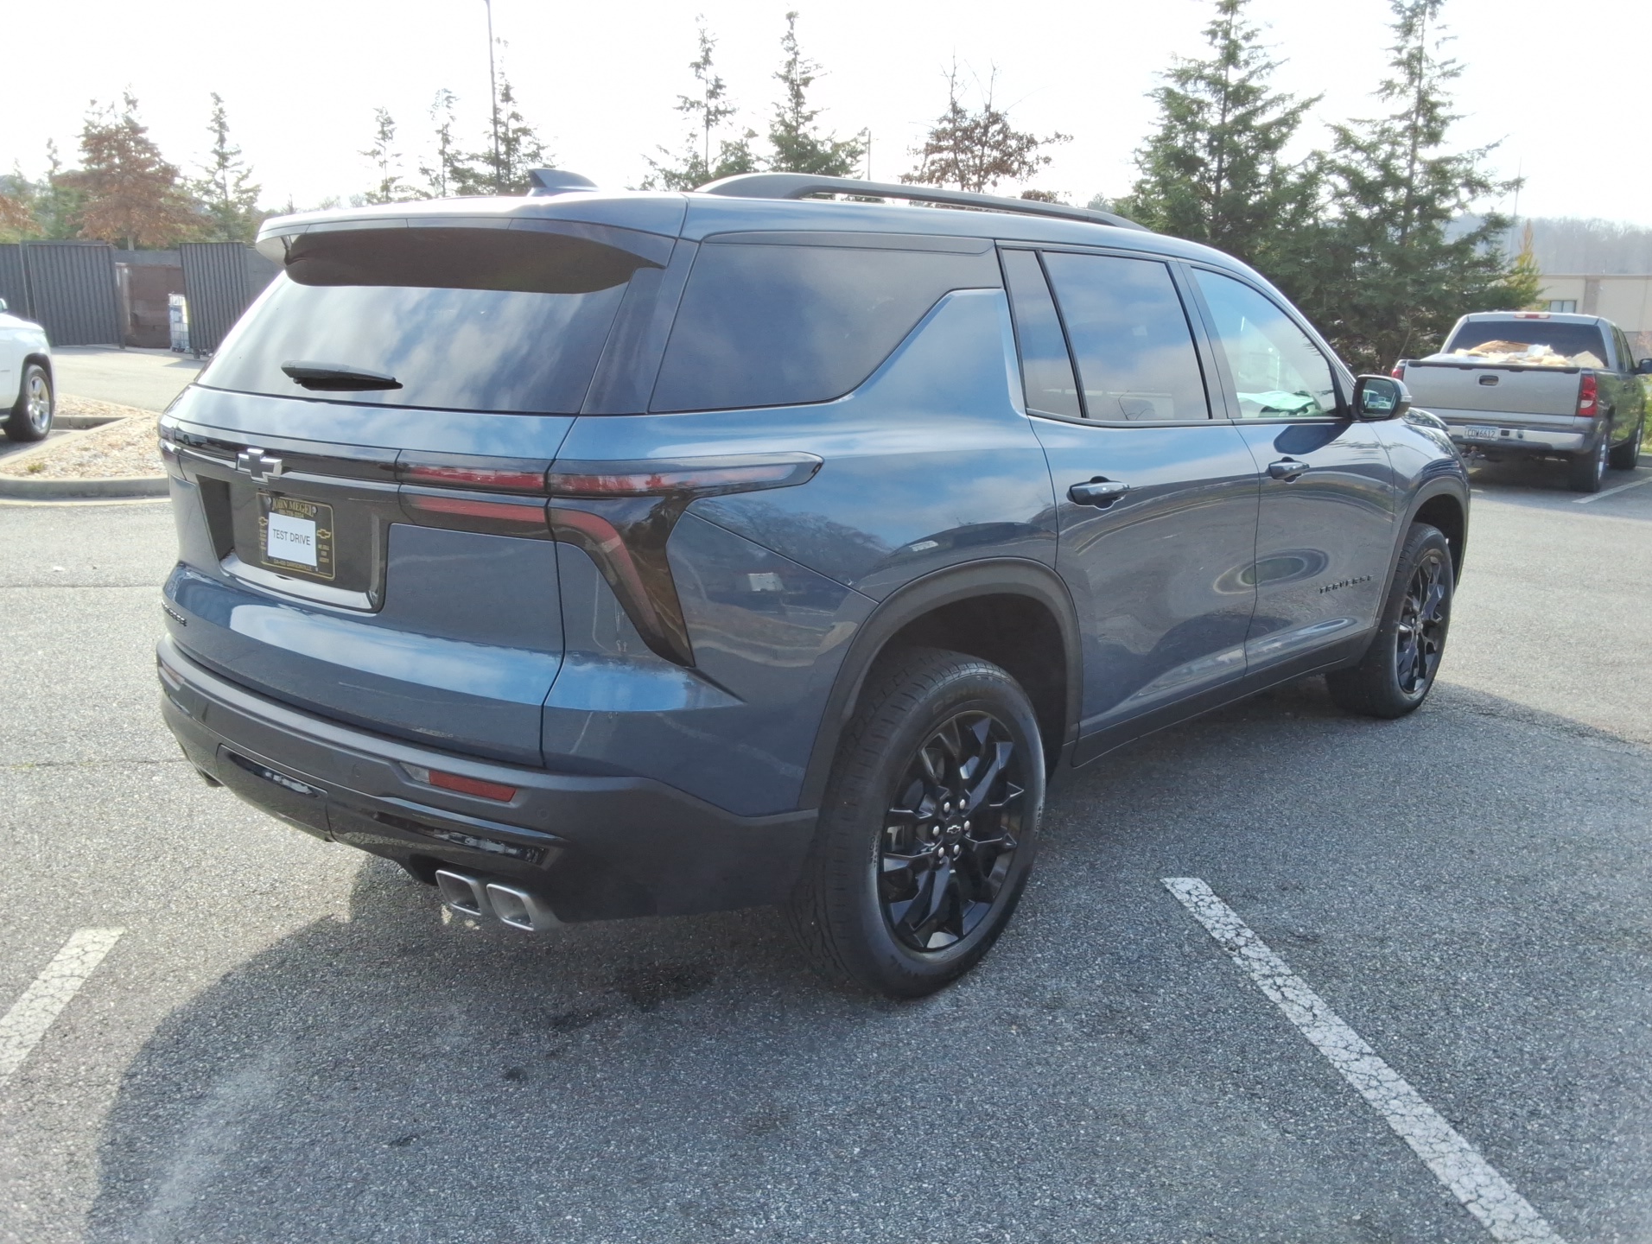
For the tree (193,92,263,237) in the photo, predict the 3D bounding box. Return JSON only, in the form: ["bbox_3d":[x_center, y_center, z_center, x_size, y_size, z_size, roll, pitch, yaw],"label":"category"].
[{"bbox_3d":[-15.583,-10.597,35.000,2.200,6.400,2.200,0,12,0],"label":"tree"}]

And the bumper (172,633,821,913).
[{"bbox_3d":[-0.957,0.294,3.035,1.970,0.410,0.670,10,15,41],"label":"bumper"}]

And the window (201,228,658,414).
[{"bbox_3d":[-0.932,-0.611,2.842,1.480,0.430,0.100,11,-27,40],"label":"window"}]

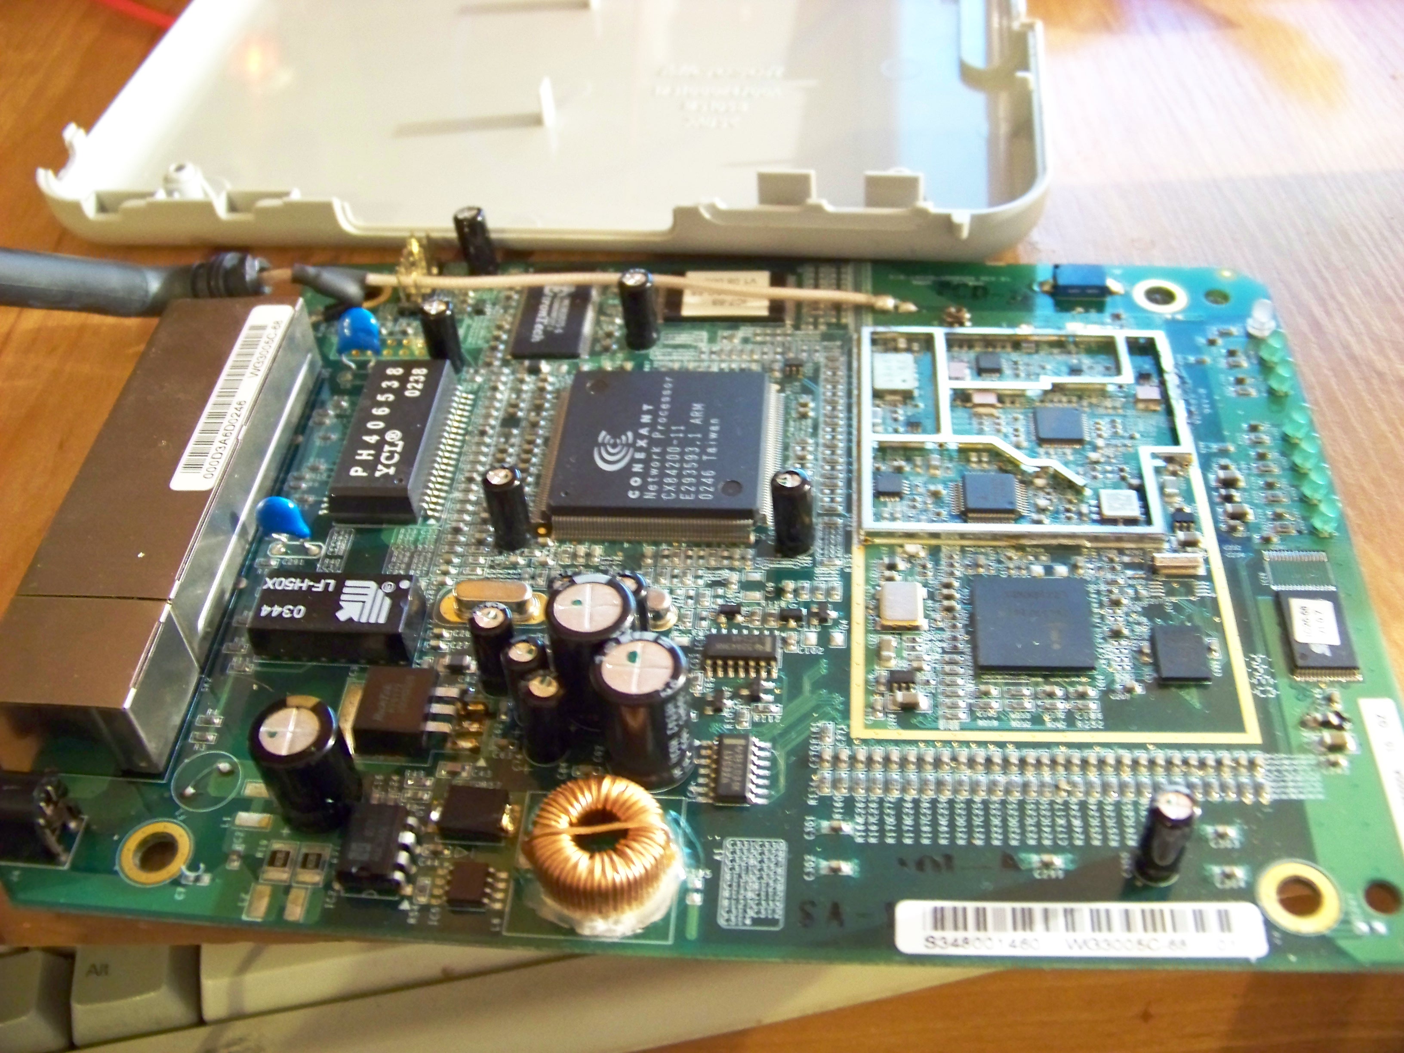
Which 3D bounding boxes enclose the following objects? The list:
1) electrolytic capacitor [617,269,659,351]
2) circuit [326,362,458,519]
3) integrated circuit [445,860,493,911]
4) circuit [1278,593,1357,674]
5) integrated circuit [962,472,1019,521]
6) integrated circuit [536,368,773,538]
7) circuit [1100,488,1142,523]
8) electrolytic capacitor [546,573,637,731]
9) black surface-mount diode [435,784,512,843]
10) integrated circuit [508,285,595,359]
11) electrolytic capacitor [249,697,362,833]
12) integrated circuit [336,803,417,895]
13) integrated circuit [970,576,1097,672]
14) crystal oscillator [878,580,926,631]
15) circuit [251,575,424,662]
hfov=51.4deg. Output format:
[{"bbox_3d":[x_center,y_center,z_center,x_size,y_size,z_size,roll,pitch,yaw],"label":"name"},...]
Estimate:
[{"bbox_3d":[-0.010,-0.032,0.219,0.005,0.011,0.005,1,46,5],"label":"electrolytic capacitor"},{"bbox_3d":[-0.042,-0.012,0.202,0.011,0.005,0.027,0,46,6],"label":"circuit"},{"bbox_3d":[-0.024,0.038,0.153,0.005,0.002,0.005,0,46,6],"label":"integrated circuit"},{"bbox_3d":[0.074,0.013,0.176,0.008,0.001,0.013,1,47,5],"label":"circuit"},{"bbox_3d":[0.037,-0.004,0.188,0.008,0.002,0.008,1,45,6],"label":"integrated circuit"},{"bbox_3d":[-0.005,-0.011,0.196,0.029,0.004,0.029,1,45,6],"label":"integrated circuit"},{"bbox_3d":[0.053,-0.002,0.185,0.005,0.002,0.005,0,46,6],"label":"circuit"},{"bbox_3d":[-0.012,0.014,0.165,0.010,0.016,0.010,0,46,6],"label":"electrolytic capacitor"},{"bbox_3d":[-0.025,0.031,0.159,0.007,0.002,0.006,0,46,6],"label":"black surface-mount diode"},{"bbox_3d":[-0.022,-0.033,0.221,0.011,0.001,0.022,1,45,6],"label":"integrated circuit"},{"bbox_3d":[-0.044,0.027,0.164,0.010,0.013,0.010,2,48,4],"label":"electrolytic capacitor"},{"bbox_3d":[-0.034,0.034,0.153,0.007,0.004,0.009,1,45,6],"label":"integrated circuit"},{"bbox_3d":[0.041,0.012,0.180,0.014,0.001,0.014,1,47,5],"label":"integrated circuit"},{"bbox_3d":[0.024,0.010,0.177,0.005,0.002,0.007,1,45,5],"label":"crystal oscillator"},{"bbox_3d":[-0.044,0.011,0.176,0.019,0.005,0.010,1,45,6],"label":"circuit"}]

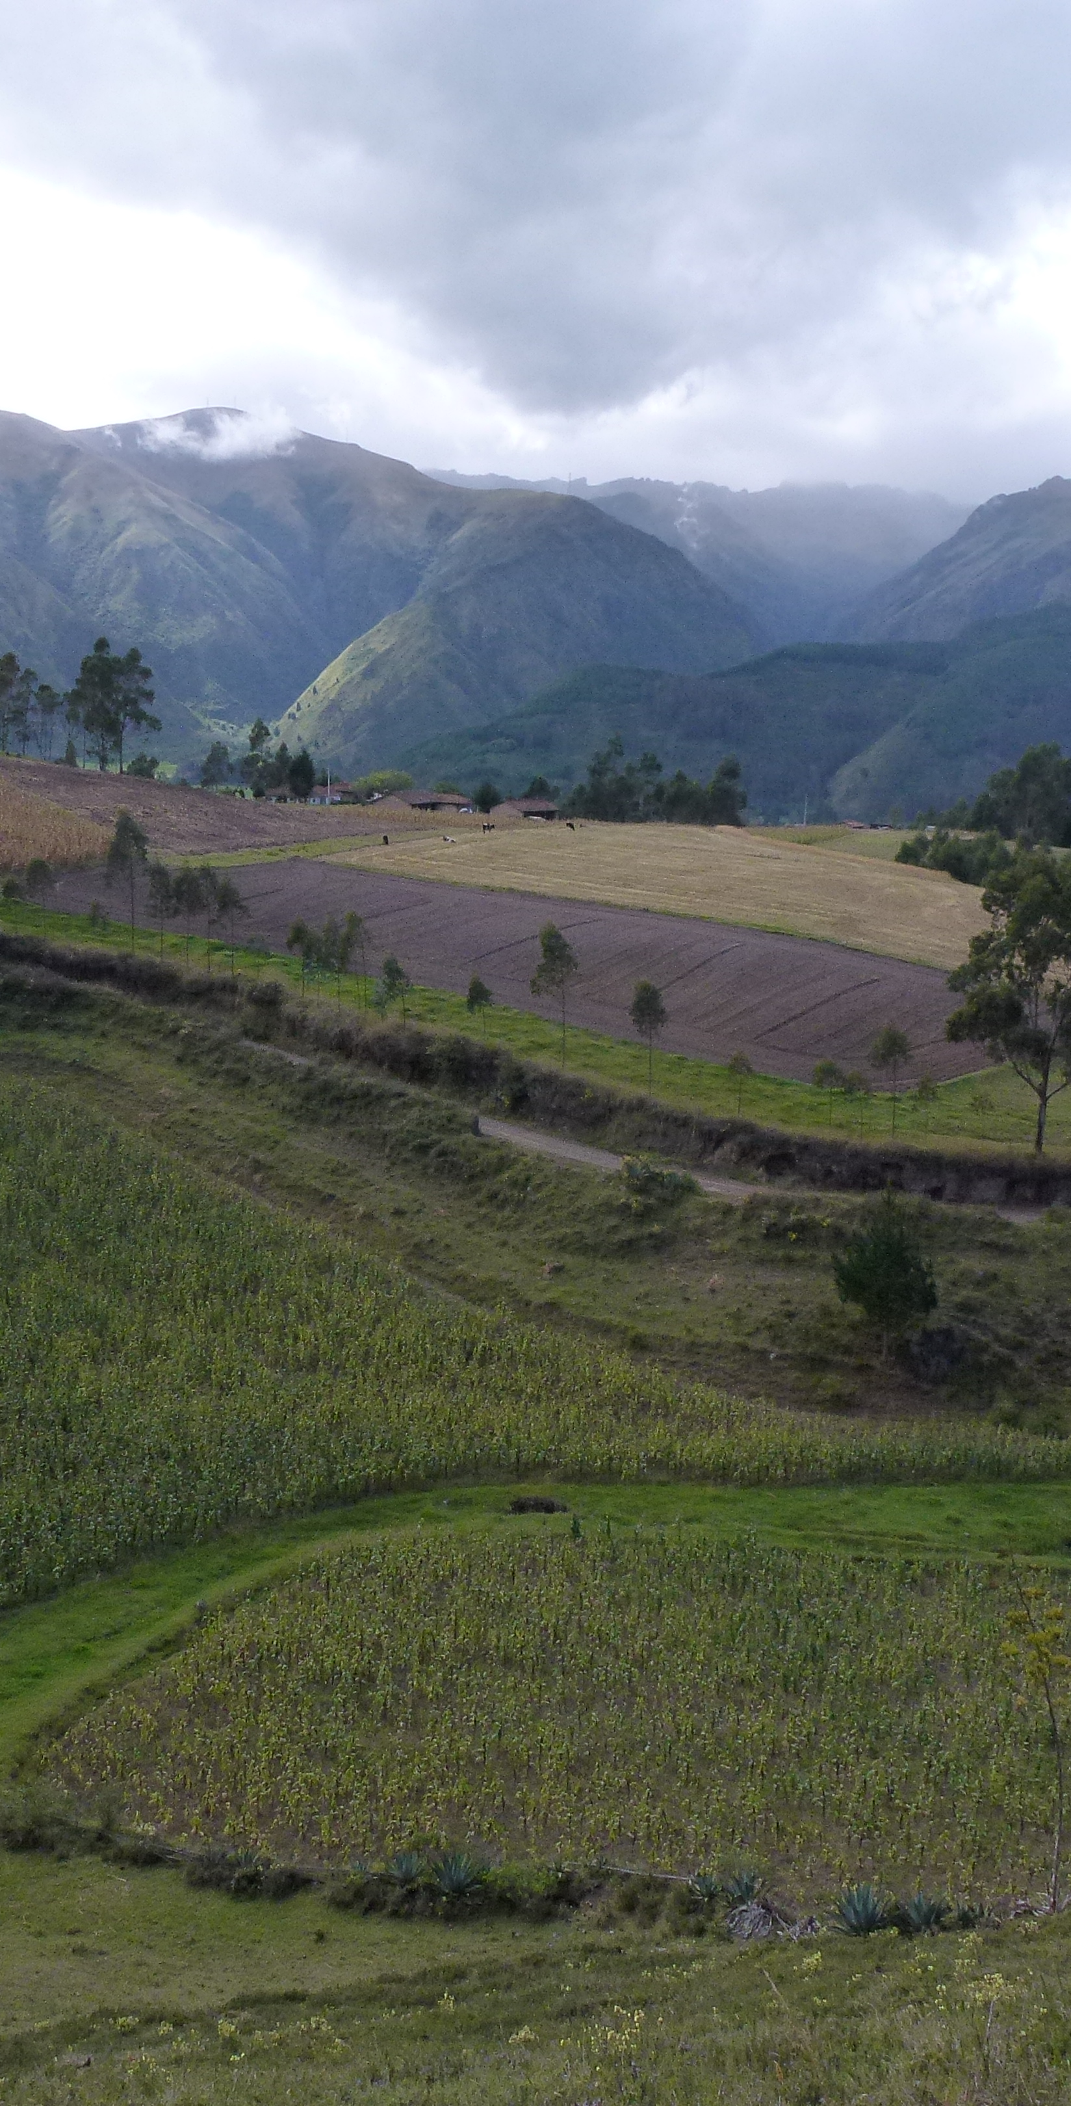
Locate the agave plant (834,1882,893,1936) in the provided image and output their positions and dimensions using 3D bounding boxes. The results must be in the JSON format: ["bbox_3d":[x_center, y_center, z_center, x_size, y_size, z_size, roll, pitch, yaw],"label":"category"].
[{"bbox_3d":[7.917,20.680,47.000,1.400,1.200,1.400,0,9,0],"label":"agave plant"}]

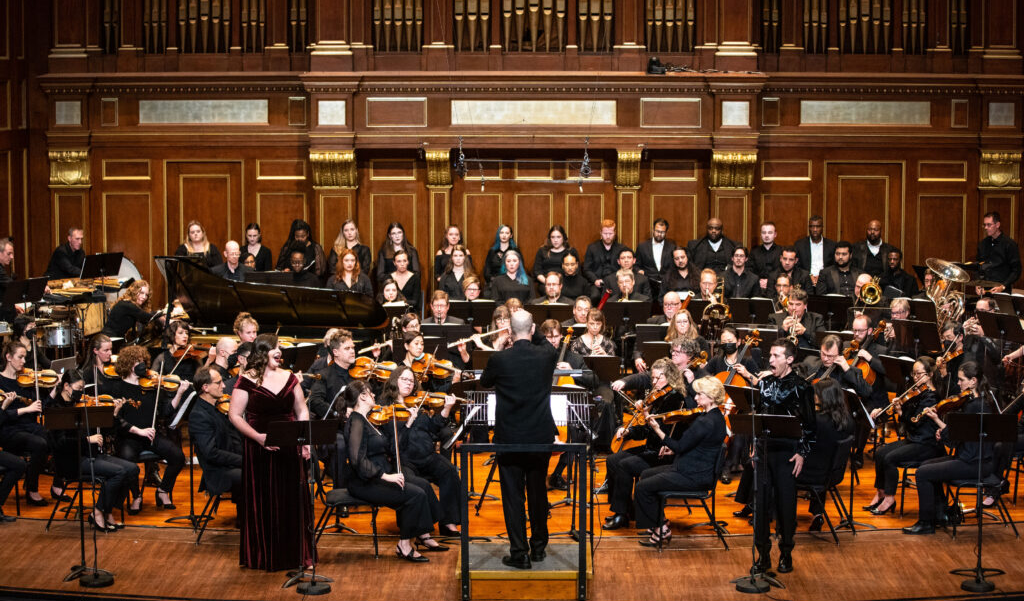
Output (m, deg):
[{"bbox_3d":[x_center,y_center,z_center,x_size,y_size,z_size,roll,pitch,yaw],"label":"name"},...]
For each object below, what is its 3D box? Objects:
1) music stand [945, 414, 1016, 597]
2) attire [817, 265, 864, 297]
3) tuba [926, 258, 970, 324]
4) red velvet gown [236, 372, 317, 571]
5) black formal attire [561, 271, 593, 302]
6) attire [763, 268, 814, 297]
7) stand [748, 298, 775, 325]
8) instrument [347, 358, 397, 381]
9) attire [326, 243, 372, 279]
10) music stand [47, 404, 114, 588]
[{"bbox_3d":[3.442,1.395,14.580,0.510,1.200,0.500,1,6,9],"label":"music stand"},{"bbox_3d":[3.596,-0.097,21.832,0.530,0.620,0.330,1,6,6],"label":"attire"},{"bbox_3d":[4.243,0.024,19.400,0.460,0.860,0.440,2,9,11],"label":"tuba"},{"bbox_3d":[-1.744,1.239,14.734,0.570,1.426,0.460,-3,7,-25],"label":"red velvet gown"},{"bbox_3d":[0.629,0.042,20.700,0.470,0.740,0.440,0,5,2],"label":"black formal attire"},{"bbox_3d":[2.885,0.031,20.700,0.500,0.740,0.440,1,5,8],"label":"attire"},{"bbox_3d":[2.530,0.514,21.076,0.510,1.100,0.420,1,6,14],"label":"stand"},{"bbox_3d":[-1.024,0.579,16.000,0.620,0.110,0.220,7,49,12],"label":"instrument"},{"bbox_3d":[-1.833,-0.350,22.632,0.490,0.620,0.330,0,6,-4],"label":"attire"},{"bbox_3d":[-3.098,1.341,14.330,0.510,1.207,0.400,0,6,-5],"label":"music stand"}]

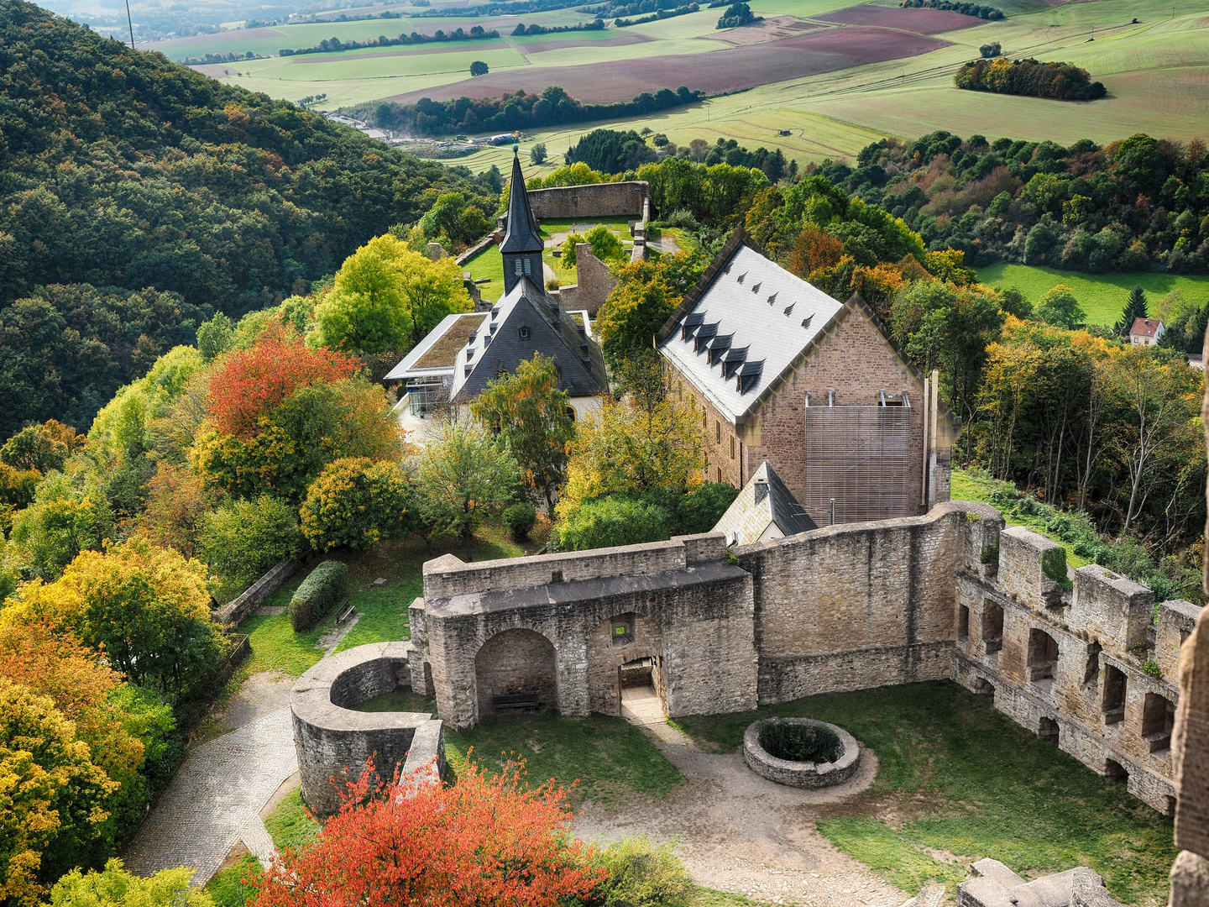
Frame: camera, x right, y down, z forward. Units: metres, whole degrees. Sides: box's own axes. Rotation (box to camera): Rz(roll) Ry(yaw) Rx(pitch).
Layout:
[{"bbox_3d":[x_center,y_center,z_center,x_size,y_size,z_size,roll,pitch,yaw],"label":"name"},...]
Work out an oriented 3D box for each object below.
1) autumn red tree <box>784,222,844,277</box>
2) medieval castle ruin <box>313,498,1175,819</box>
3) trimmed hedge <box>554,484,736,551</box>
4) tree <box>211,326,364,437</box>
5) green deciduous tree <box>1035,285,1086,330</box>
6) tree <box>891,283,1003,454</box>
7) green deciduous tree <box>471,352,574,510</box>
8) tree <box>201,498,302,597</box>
[{"bbox_3d":[17.983,-15.178,119.876,5.580,9.260,5.300,-3,20,0],"label":"autumn red tree"},{"bbox_3d":[4.256,7.918,50.046,31.900,8.900,13.500,-3,20,0],"label":"medieval castle ruin"},{"bbox_3d":[2.423,3.868,88.043,11.300,3.000,4.000,0,18,8],"label":"trimmed hedge"},{"bbox_3d":[-20.836,-3.053,91.473,9.950,10.660,9.460,-3,20,0],"label":"tree"},{"bbox_3d":[134.108,-42.693,409.791,14.500,14.500,14.500,-2,18,0],"label":"green deciduous tree"},{"bbox_3d":[23.481,-5.861,95.695,8.220,11.950,7.810,-3,20,0],"label":"tree"},{"bbox_3d":[-5.307,-1.230,95.294,7.200,11.200,7.200,-2,18,0],"label":"green deciduous tree"},{"bbox_3d":[-19.226,4.883,75.905,5.700,5.220,5.420,-3,20,0],"label":"tree"}]

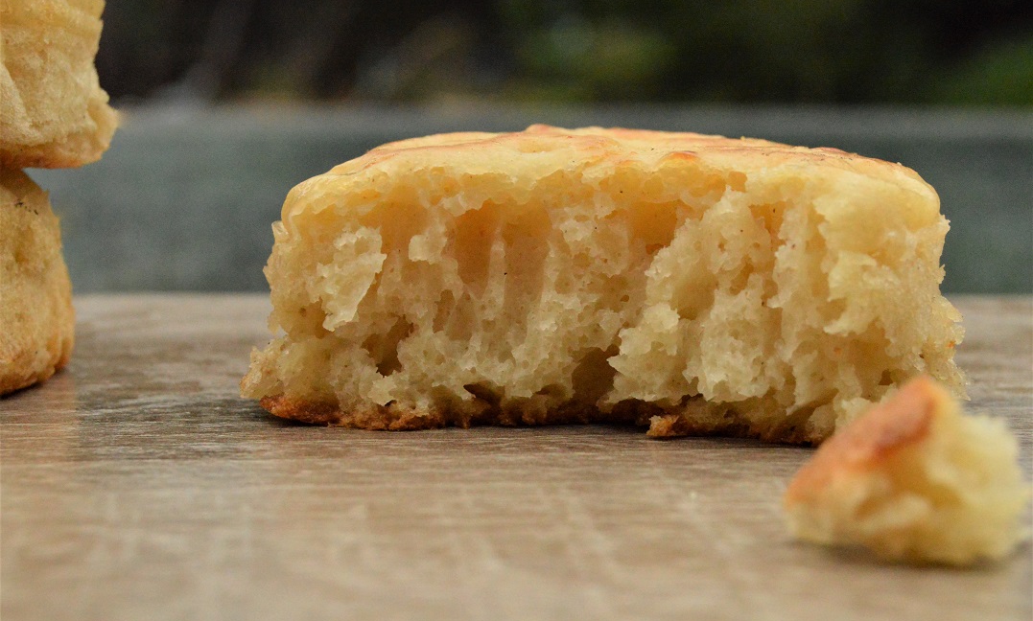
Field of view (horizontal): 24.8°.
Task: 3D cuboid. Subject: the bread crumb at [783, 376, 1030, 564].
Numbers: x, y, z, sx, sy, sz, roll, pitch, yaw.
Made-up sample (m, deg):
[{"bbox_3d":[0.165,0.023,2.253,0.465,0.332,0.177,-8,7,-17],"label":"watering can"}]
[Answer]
[{"bbox_3d":[0.033,0.012,0.198,0.021,0.014,0.018,0,9,0],"label":"bread crumb"}]

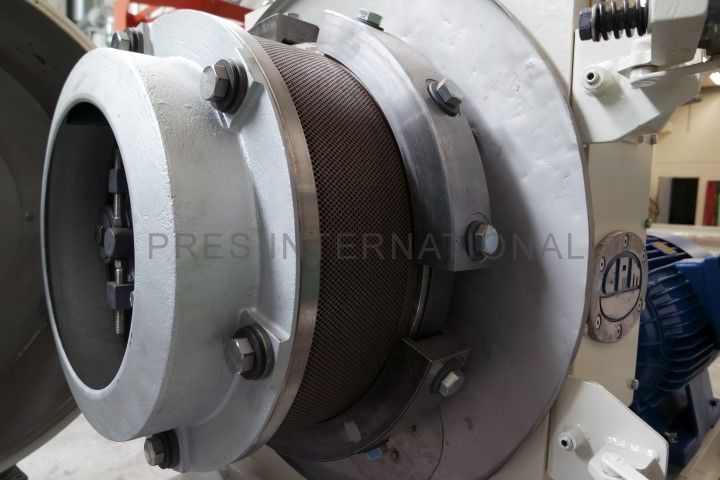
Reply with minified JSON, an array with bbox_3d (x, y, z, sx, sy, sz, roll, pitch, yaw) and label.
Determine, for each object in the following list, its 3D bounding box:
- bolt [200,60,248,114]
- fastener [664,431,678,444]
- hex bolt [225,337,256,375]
[{"bbox_3d":[-0.154,-0.172,0.536,0.058,0.058,0.031,6,6,45],"label":"bolt"},{"bbox_3d":[0.973,0.618,1.500,0.041,0.025,0.041,6,6,45],"label":"fastener"},{"bbox_3d":[-0.127,0.122,0.509,0.036,0.036,0.016,6,6,45],"label":"hex bolt"}]

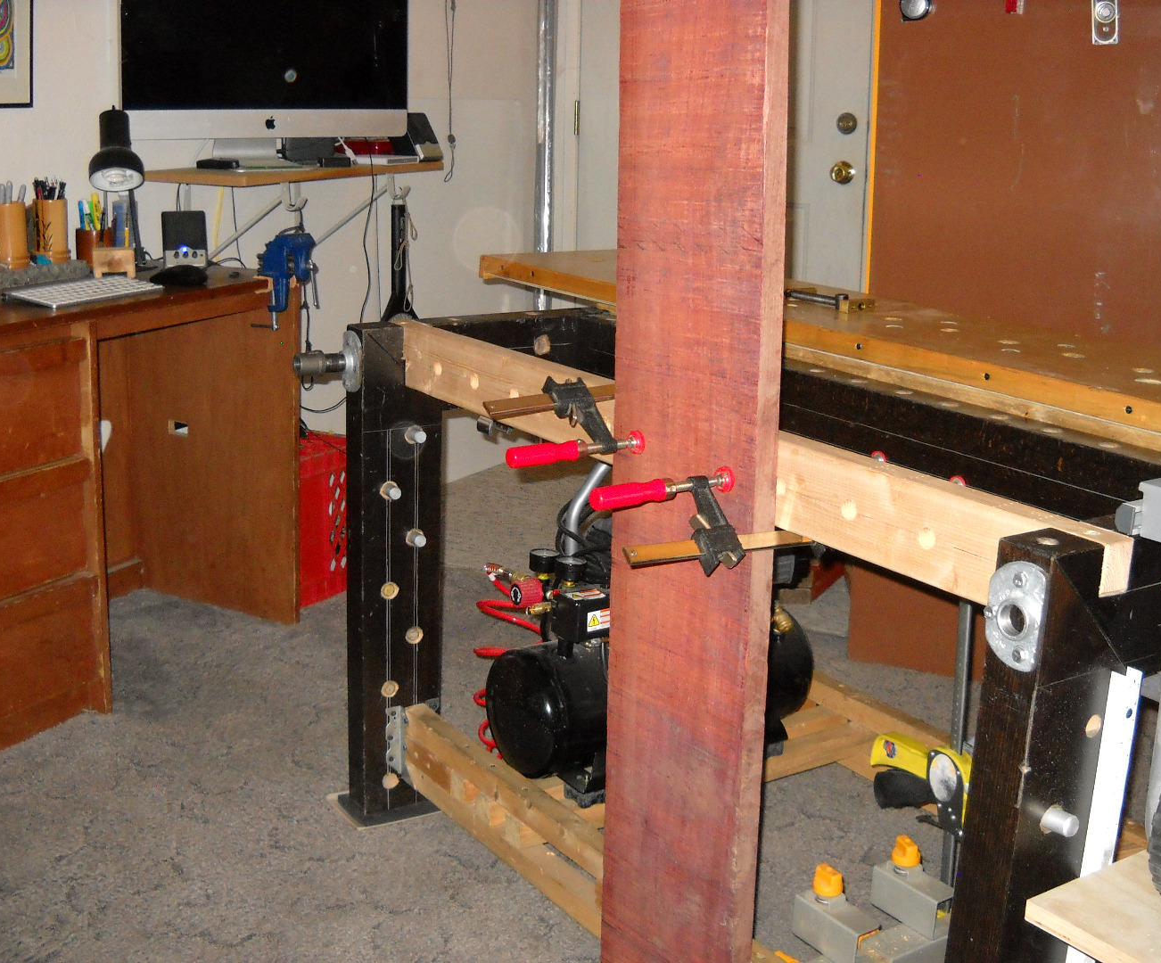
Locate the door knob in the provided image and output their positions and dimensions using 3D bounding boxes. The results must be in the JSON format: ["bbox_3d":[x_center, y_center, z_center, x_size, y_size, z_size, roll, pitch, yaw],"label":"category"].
[{"bbox_3d":[0.739,-0.871,4.290,0.065,0.065,0.066,9,16,25],"label":"door knob"}]

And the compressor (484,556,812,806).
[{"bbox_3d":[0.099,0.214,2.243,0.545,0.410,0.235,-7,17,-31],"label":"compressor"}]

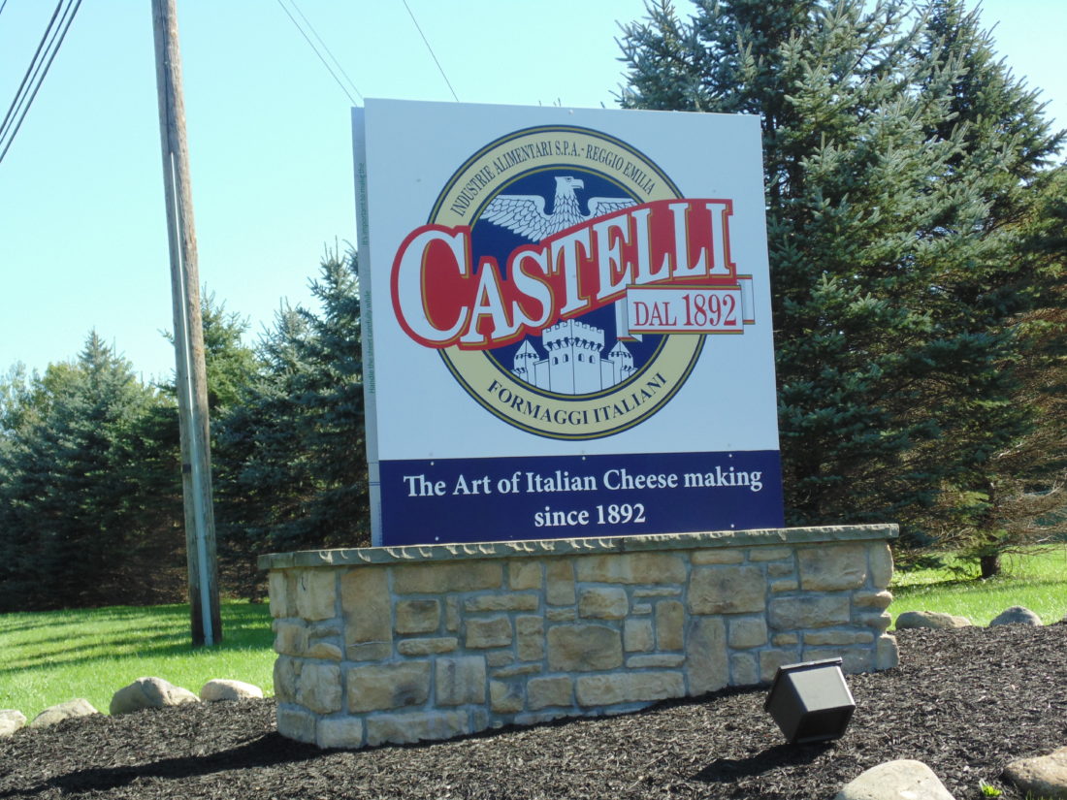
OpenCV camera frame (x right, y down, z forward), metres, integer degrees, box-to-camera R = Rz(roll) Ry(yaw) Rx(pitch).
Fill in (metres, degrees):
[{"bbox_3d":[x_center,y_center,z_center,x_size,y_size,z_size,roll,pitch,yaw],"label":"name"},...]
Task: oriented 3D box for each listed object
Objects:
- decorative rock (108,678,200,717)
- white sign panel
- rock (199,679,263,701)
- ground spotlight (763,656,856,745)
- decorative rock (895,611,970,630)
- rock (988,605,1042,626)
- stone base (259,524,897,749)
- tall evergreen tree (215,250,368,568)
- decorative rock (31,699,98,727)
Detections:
[{"bbox_3d":[-1.749,1.373,9.250,0.430,0.170,0.310,-1,-5,-25],"label":"decorative rock"},{"bbox_3d":[0.141,-0.274,7.139,1.524,1.535,0.140,-1,-5,-21],"label":"white sign panel"},{"bbox_3d":[-1.451,1.402,9.650,0.310,0.125,0.240,-1,-5,-15],"label":"rock"},{"bbox_3d":[0.799,0.871,5.800,0.225,0.190,0.175,0,34,-27],"label":"ground spotlight"},{"bbox_3d":[1.992,1.111,10.000,0.380,0.125,0.270,-3,-4,0],"label":"decorative rock"},{"bbox_3d":[2.404,1.087,10.000,0.275,0.130,0.230,-3,-4,0],"label":"rock"},{"bbox_3d":[0.202,0.813,7.059,2.244,0.646,0.507,-1,-5,-21],"label":"stone base"},{"bbox_3d":[-3.350,0.346,34.000,3.900,6.091,3.900,-3,-4,0],"label":"tall evergreen tree"},{"bbox_3d":[-2.083,1.396,8.900,0.310,0.140,0.240,-1,-5,-25],"label":"decorative rock"}]

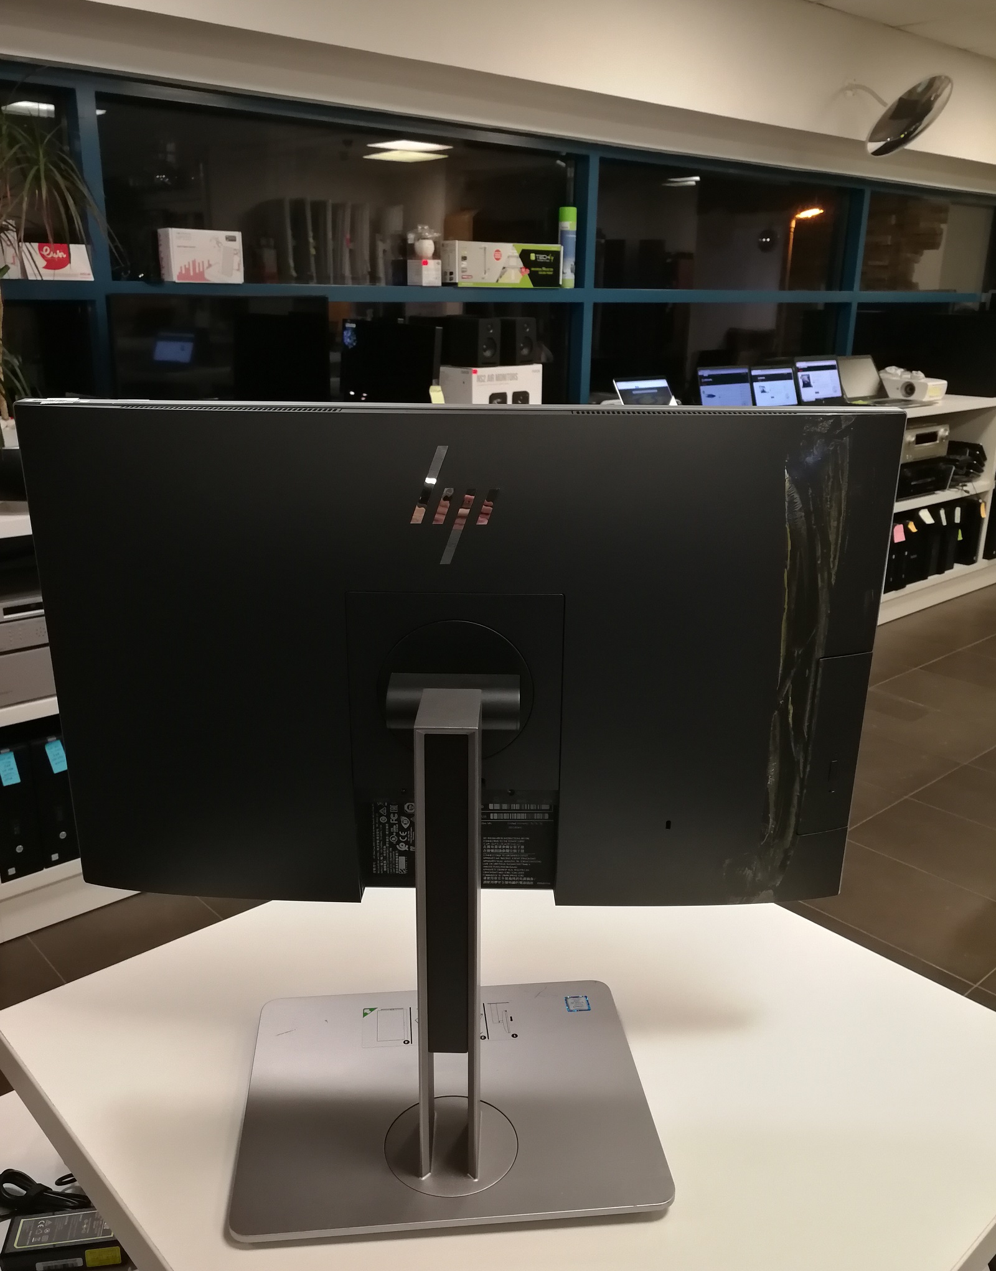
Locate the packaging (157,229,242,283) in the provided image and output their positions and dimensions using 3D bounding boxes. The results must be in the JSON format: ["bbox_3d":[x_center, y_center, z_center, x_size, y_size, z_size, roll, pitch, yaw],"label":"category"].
[{"bbox_3d":[-0.850,-1.089,2.980,0.210,0.141,0.081,-14,23,-37],"label":"packaging"}]

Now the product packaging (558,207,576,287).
[{"bbox_3d":[0.250,-1.398,3.739,0.063,0.274,0.063,1,19,0],"label":"product packaging"}]

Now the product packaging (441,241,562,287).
[{"bbox_3d":[0.016,-1.258,3.519,0.426,0.141,0.097,-12,23,-33],"label":"product packaging"}]

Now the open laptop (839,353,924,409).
[{"bbox_3d":[1.822,-1.198,4.889,0.340,0.212,0.355,-15,24,-39],"label":"open laptop"}]

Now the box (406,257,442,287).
[{"bbox_3d":[-0.247,-1.221,3.491,0.078,0.082,0.084,-14,24,-38],"label":"box"}]

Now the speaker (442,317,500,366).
[{"bbox_3d":[-0.080,-0.961,3.378,0.094,0.147,0.154,-16,26,-41],"label":"speaker"}]

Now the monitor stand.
[{"bbox_3d":[-0.034,0.180,0.696,0.284,0.326,0.221,-1,19,-6],"label":"monitor stand"}]

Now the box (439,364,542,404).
[{"bbox_3d":[-0.033,-0.768,3.454,0.315,0.262,0.190,-16,25,-41],"label":"box"}]

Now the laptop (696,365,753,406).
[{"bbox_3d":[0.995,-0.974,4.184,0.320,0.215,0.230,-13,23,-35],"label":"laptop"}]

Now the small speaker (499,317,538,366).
[{"bbox_3d":[0.041,-0.991,3.477,0.092,0.148,0.154,-16,26,-41],"label":"small speaker"}]

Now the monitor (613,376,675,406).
[{"bbox_3d":[0.648,-0.875,3.922,0.297,0.188,0.312,-14,23,-37],"label":"monitor"}]

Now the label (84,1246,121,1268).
[{"bbox_3d":[-0.370,0.585,0.973,0.030,0.020,0.002,-2,19,-9],"label":"label"}]

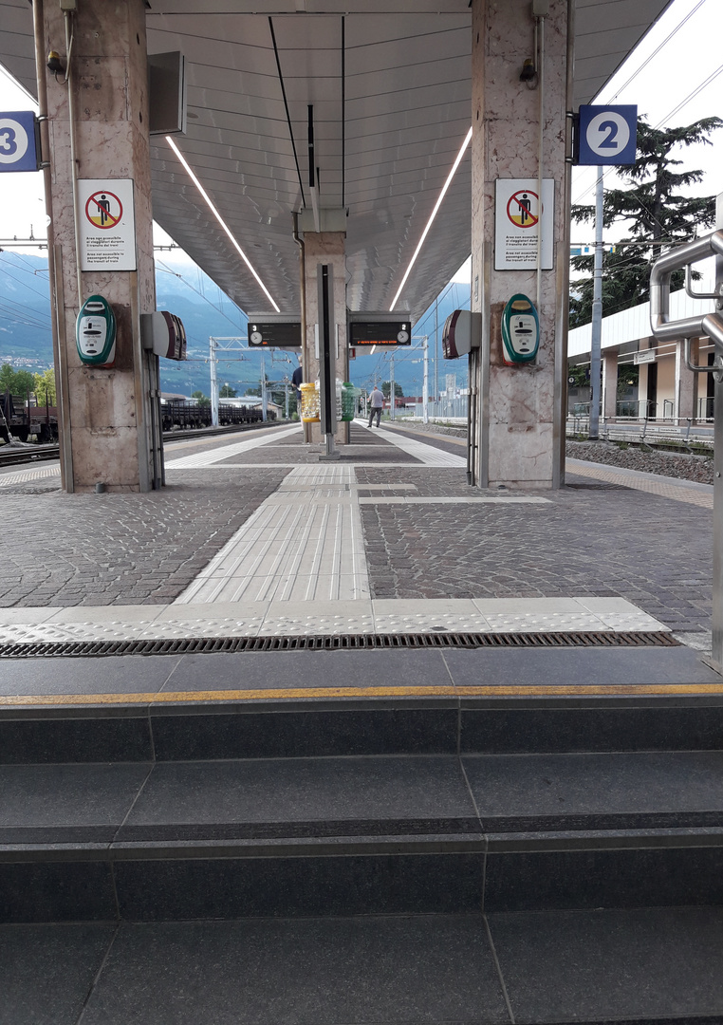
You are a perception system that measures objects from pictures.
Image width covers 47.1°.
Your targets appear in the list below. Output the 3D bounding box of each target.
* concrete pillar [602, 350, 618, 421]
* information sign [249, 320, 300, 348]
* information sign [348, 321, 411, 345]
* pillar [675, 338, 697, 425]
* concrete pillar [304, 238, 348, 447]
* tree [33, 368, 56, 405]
[{"bbox_3d":[12.061,-6.099,40.350,0.630,3.480,0.480,-1,7,-1],"label":"concrete pillar"},{"bbox_3d":[-1.837,-3.958,18.547,1.356,0.518,0.250,-1,7,-1],"label":"information sign"},{"bbox_3d":[0.433,-3.989,18.591,1.360,0.519,0.250,-1,7,-1],"label":"information sign"},{"bbox_3d":[12.491,-5.090,31.902,0.630,3.480,0.480,-1,7,-1],"label":"pillar"},{"bbox_3d":[-0.685,-3.431,16.576,0.886,4.069,0.600,-1,7,-1],"label":"concrete pillar"},{"bbox_3d":[-28.673,-10.592,76.708,3.750,5.692,3.750,-1,7,-1],"label":"tree"}]

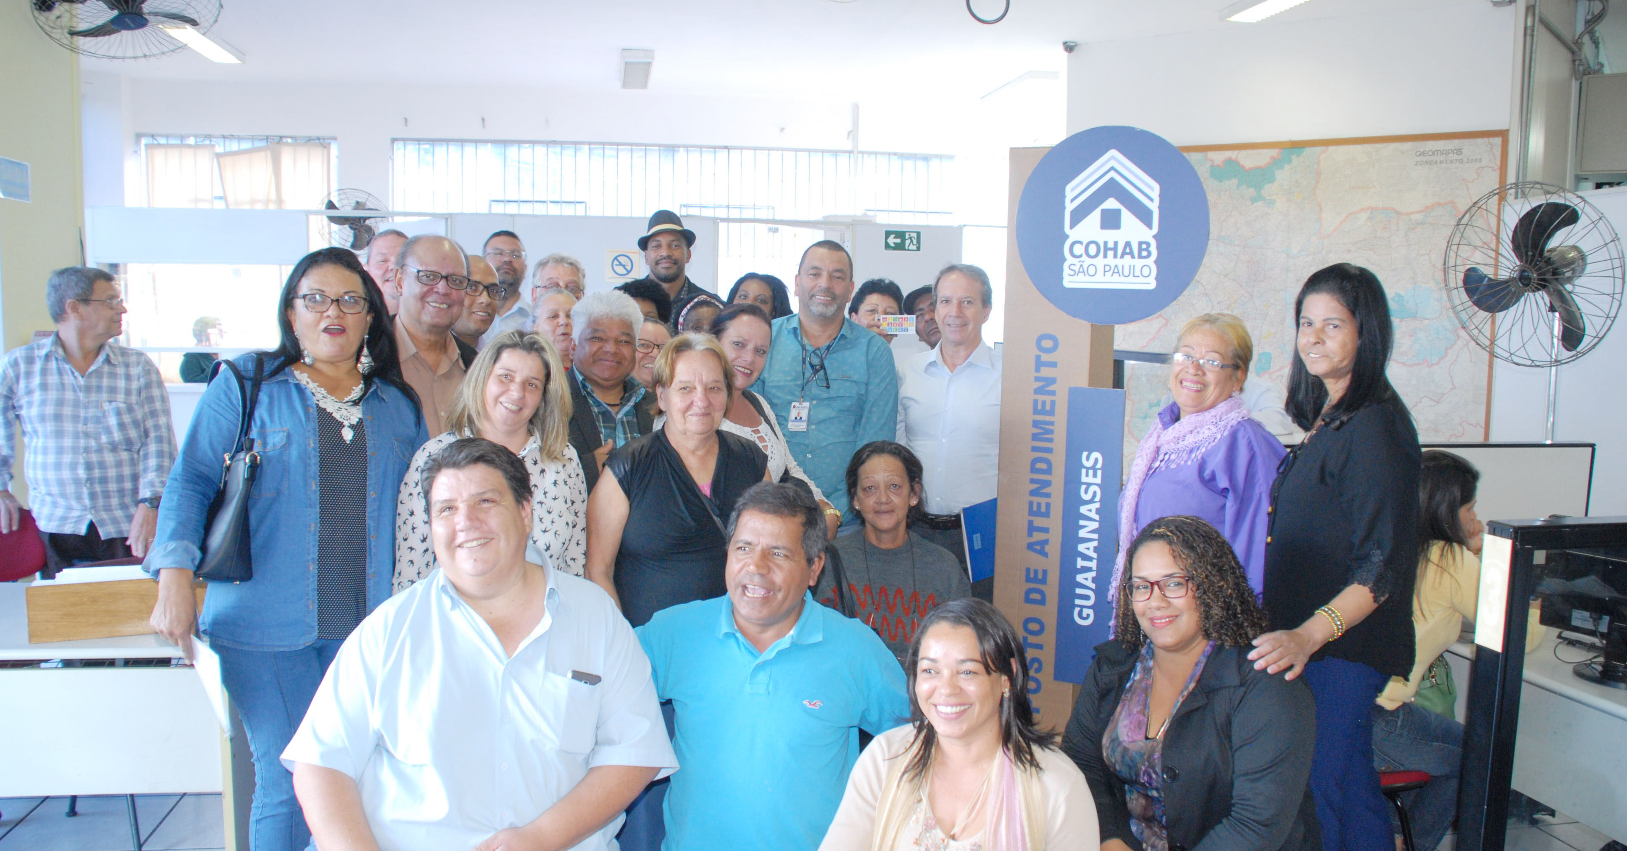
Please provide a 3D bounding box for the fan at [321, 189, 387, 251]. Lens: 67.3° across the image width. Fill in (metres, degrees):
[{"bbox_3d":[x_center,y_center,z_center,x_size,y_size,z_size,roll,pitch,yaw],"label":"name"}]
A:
[{"bbox_3d":[-3.818,-1.694,10.150,0.600,0.600,0.380,1,12,0],"label":"fan"}]

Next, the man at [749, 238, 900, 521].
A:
[{"bbox_3d":[0.035,0.326,3.679,0.510,1.745,0.330,1,5,7],"label":"man"}]

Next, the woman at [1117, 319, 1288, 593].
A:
[{"bbox_3d":[0.949,0.493,3.070,0.360,1.541,0.480,-5,7,-45],"label":"woman"}]

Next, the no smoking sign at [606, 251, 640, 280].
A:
[{"bbox_3d":[-1.171,-0.983,7.500,0.205,0.200,0.005,0,5,-10],"label":"no smoking sign"}]

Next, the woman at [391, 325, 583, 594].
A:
[{"bbox_3d":[-0.751,0.522,2.887,0.480,1.483,0.340,-1,5,-18],"label":"woman"}]

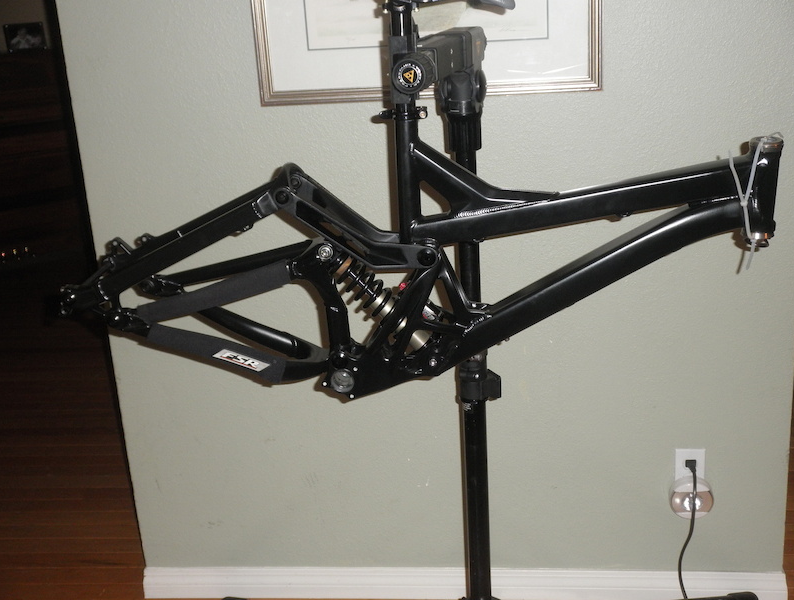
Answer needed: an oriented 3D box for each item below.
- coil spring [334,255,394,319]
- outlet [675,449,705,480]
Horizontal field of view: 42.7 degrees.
[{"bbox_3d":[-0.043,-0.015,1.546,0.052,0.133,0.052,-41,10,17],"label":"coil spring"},{"bbox_3d":[0.724,0.423,2.508,0.070,0.114,0.009,-1,19,7],"label":"outlet"}]

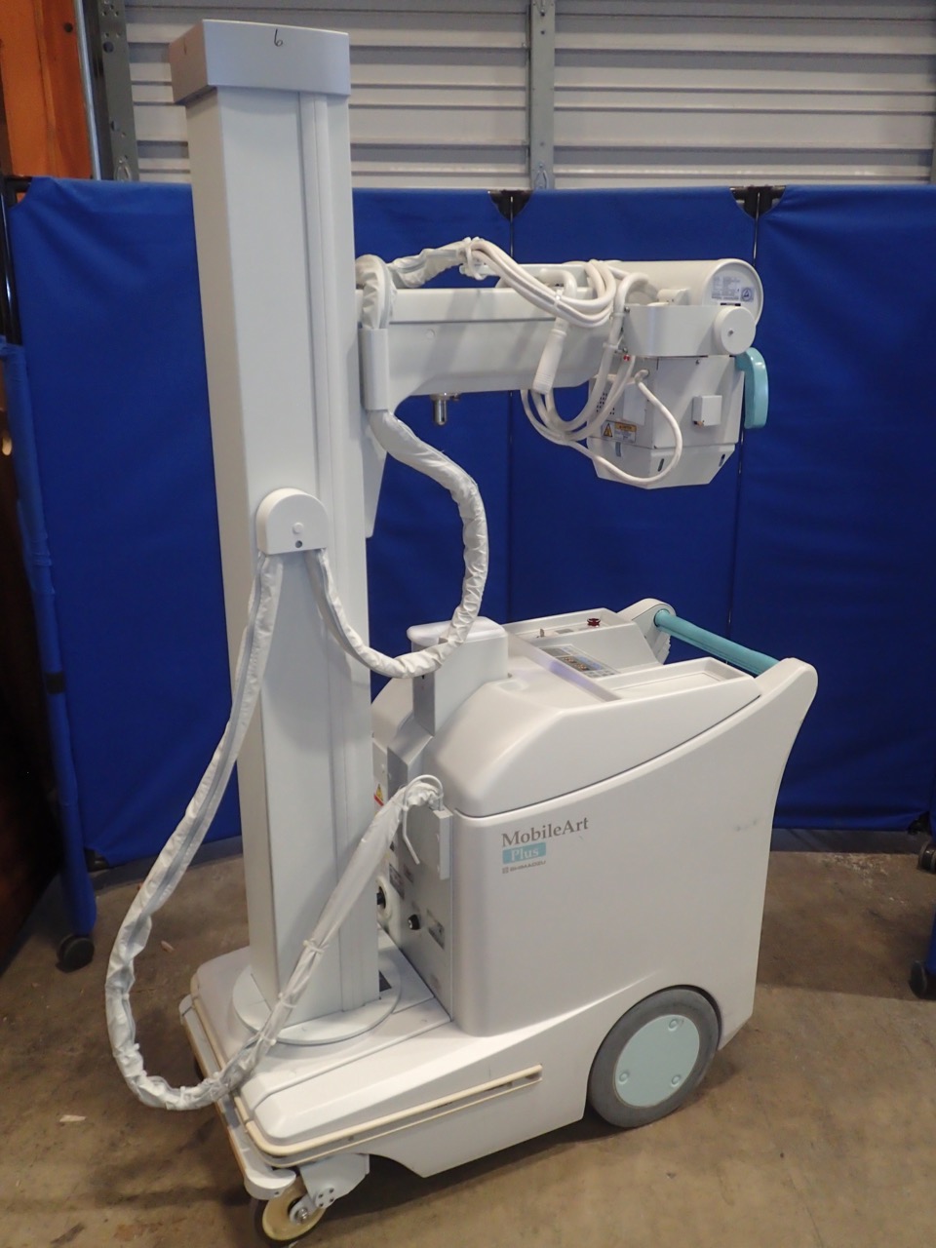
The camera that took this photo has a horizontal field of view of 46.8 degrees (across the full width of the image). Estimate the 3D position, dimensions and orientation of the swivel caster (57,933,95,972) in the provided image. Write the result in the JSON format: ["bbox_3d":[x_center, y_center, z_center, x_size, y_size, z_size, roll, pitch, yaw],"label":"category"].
[{"bbox_3d":[-0.959,0.795,2.634,0.050,0.082,0.075,14,22,39],"label":"swivel caster"}]

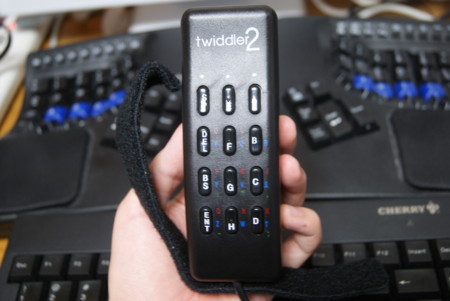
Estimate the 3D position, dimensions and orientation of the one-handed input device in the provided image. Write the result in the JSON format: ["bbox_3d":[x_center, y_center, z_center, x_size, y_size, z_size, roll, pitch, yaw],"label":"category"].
[{"bbox_3d":[0.004,-0.003,0.242,0.040,0.118,0.033,-1,7,0],"label":"one-handed input device"}]

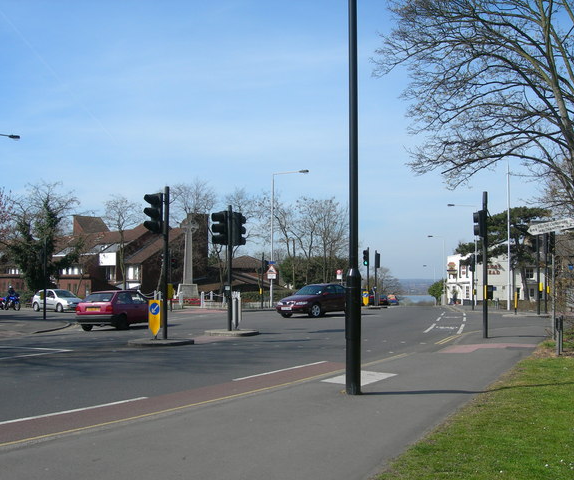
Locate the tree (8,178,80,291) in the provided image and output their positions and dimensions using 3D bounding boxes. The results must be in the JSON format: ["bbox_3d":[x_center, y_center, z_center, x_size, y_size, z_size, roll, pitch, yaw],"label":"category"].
[{"bbox_3d":[-19.754,0.162,57.000,6.200,10.000,6.200,0,-3,0],"label":"tree"}]

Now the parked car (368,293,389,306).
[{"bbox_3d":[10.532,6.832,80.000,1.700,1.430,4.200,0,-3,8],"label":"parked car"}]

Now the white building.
[{"bbox_3d":[28.600,5.199,96.360,10.200,7.200,13.000,0,-3,0],"label":"white building"}]

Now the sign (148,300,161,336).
[{"bbox_3d":[-3.412,2.054,18.200,0.340,0.980,0.140,-2,-4,30],"label":"sign"}]

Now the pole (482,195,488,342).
[{"bbox_3d":[5.440,0.695,19.309,0.120,4.000,0.120,0,-3,0],"label":"pole"}]

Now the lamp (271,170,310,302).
[{"bbox_3d":[0.239,-0.108,50.800,2.650,9.850,0.350,0,-3,14],"label":"lamp"}]

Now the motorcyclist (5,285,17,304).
[{"bbox_3d":[-17.664,3.638,45.000,0.800,1.400,0.650,-2,-4,35],"label":"motorcyclist"}]

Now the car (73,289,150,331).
[{"bbox_3d":[-5.830,2.470,25.002,1.580,1.360,3.700,-1,-3,20],"label":"car"}]

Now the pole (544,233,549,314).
[{"bbox_3d":[12.558,1.573,34.000,0.130,4.000,0.130,0,-3,0],"label":"pole"}]

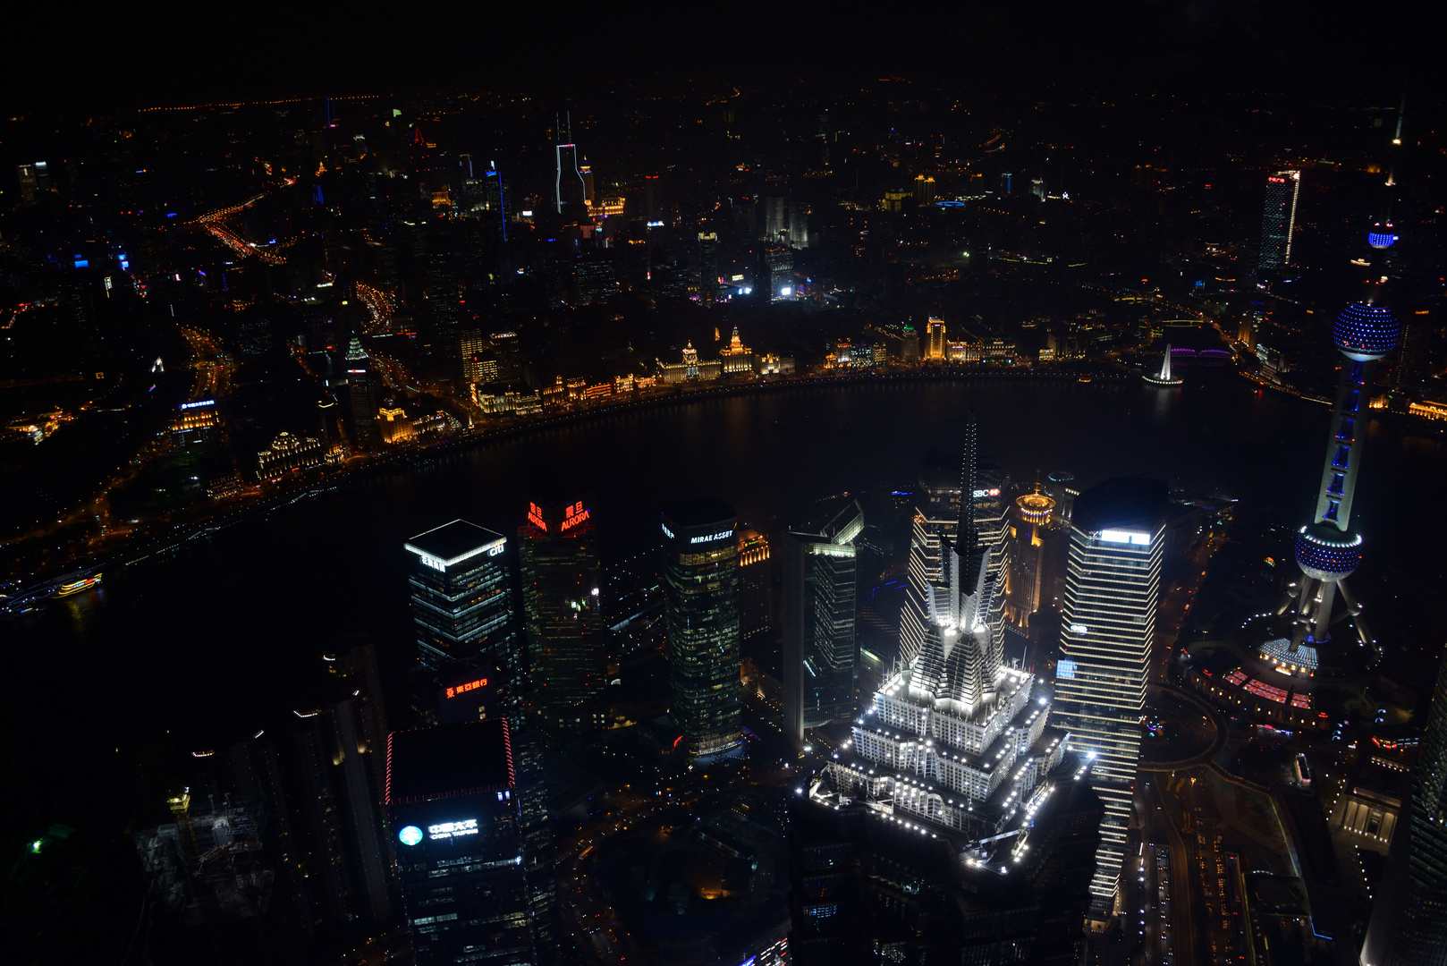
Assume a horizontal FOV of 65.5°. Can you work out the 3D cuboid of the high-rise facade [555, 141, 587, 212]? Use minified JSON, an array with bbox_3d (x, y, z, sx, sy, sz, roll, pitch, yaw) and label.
[{"bbox_3d":[-420.977,-825.192,3100.032,70.000,212.000,50.000,-3,21,-4],"label":"high-rise facade"}]

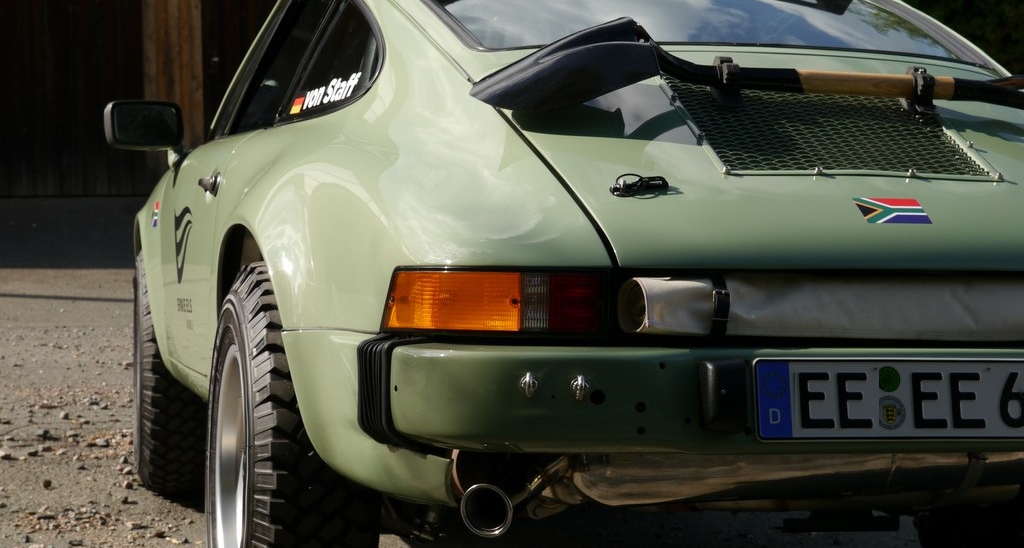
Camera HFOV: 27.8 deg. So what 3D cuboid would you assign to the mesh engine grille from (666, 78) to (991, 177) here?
[{"bbox_3d":[0.477,-0.227,3.180,0.420,0.030,0.370,0,28,-14],"label":"mesh engine grille"}]

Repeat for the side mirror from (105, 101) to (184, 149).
[{"bbox_3d":[-0.900,-0.365,5.060,0.190,0.117,0.090,-1,2,-24],"label":"side mirror"}]

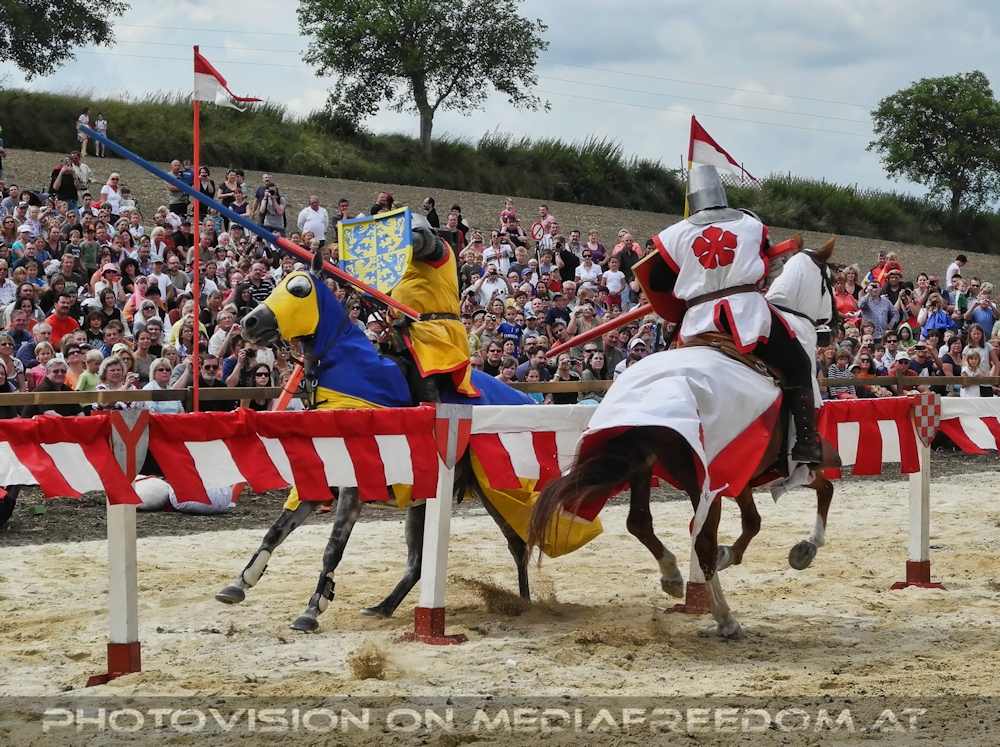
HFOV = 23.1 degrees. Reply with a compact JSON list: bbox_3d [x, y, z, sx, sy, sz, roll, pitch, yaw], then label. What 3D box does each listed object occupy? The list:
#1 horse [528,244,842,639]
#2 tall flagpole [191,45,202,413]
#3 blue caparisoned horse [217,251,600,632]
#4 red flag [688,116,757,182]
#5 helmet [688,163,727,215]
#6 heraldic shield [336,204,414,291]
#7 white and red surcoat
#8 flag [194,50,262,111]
[{"bbox_3d":[1.180,0.345,14.150,0.850,2.220,2.400,0,1,42],"label":"horse"},{"bbox_3d":[-2.870,-0.975,23.200,0.055,4.270,0.055,0,0,0],"label":"tall flagpole"},{"bbox_3d":[-0.530,0.375,14.900,2.650,2.150,0.820,0,1,-43],"label":"blue caparisoned horse"},{"bbox_3d":[2.540,-2.560,28.000,0.790,0.740,0.120,0,0,0],"label":"red flag"},{"bbox_3d":[1.190,-1.060,14.100,0.220,0.280,0.260,-7,0,0],"label":"helmet"},{"bbox_3d":[-0.730,-0.720,14.300,0.470,0.520,0.100,-7,-17,24],"label":"heraldic shield"},{"bbox_3d":[1.245,-0.520,14.100,0.680,0.800,0.450,-2,-2,18],"label":"white and red surcoat"},{"bbox_3d":[-2.570,-2.780,23.200,0.640,0.570,0.120,0,0,0],"label":"flag"}]

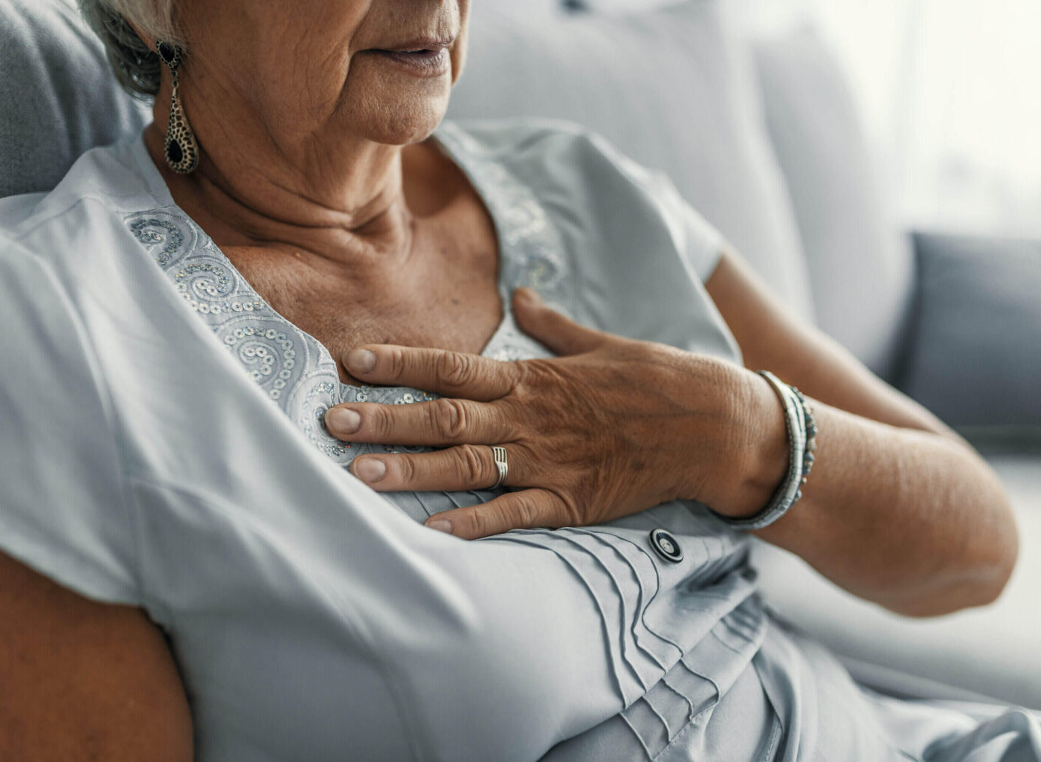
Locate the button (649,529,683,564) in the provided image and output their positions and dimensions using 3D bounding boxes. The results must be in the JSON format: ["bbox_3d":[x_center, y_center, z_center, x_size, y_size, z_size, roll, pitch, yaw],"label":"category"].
[{"bbox_3d":[0.065,0.073,0.491,0.018,0.003,0.018,47,26,10],"label":"button"}]

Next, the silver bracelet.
[{"bbox_3d":[0.105,0.031,0.502,0.016,0.071,0.064,11,-8,-34],"label":"silver bracelet"}]

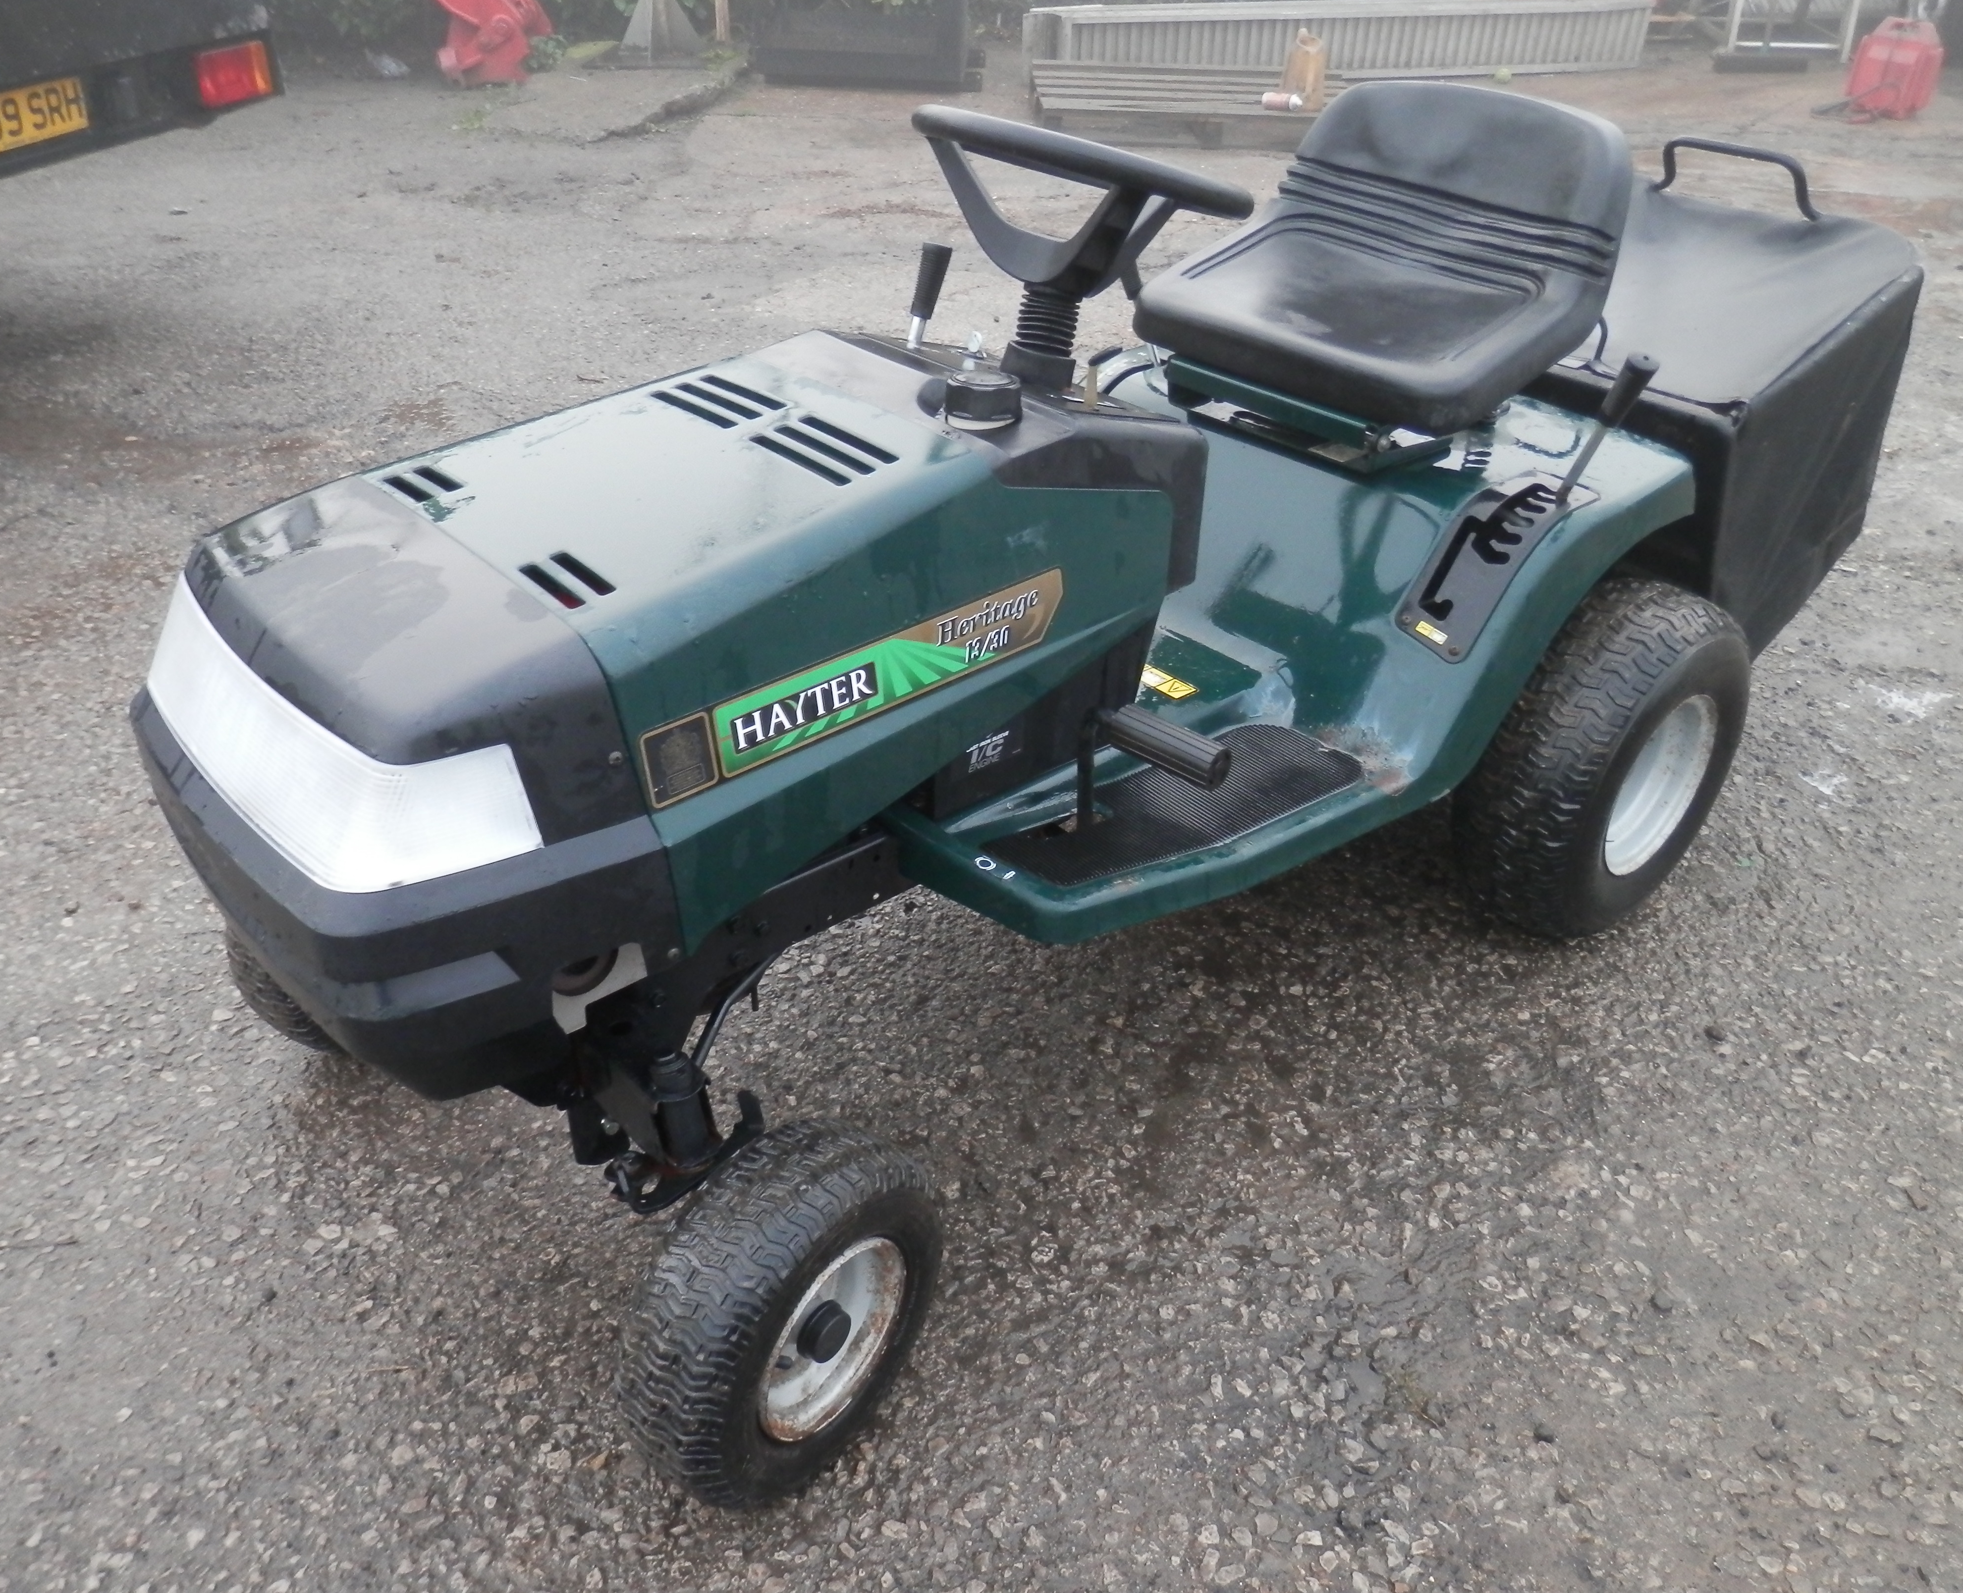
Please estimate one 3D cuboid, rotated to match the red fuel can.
[{"bbox_3d":[4.114,-3.276,6.889,0.165,0.380,0.300,-18,37,-25],"label":"red fuel can"}]

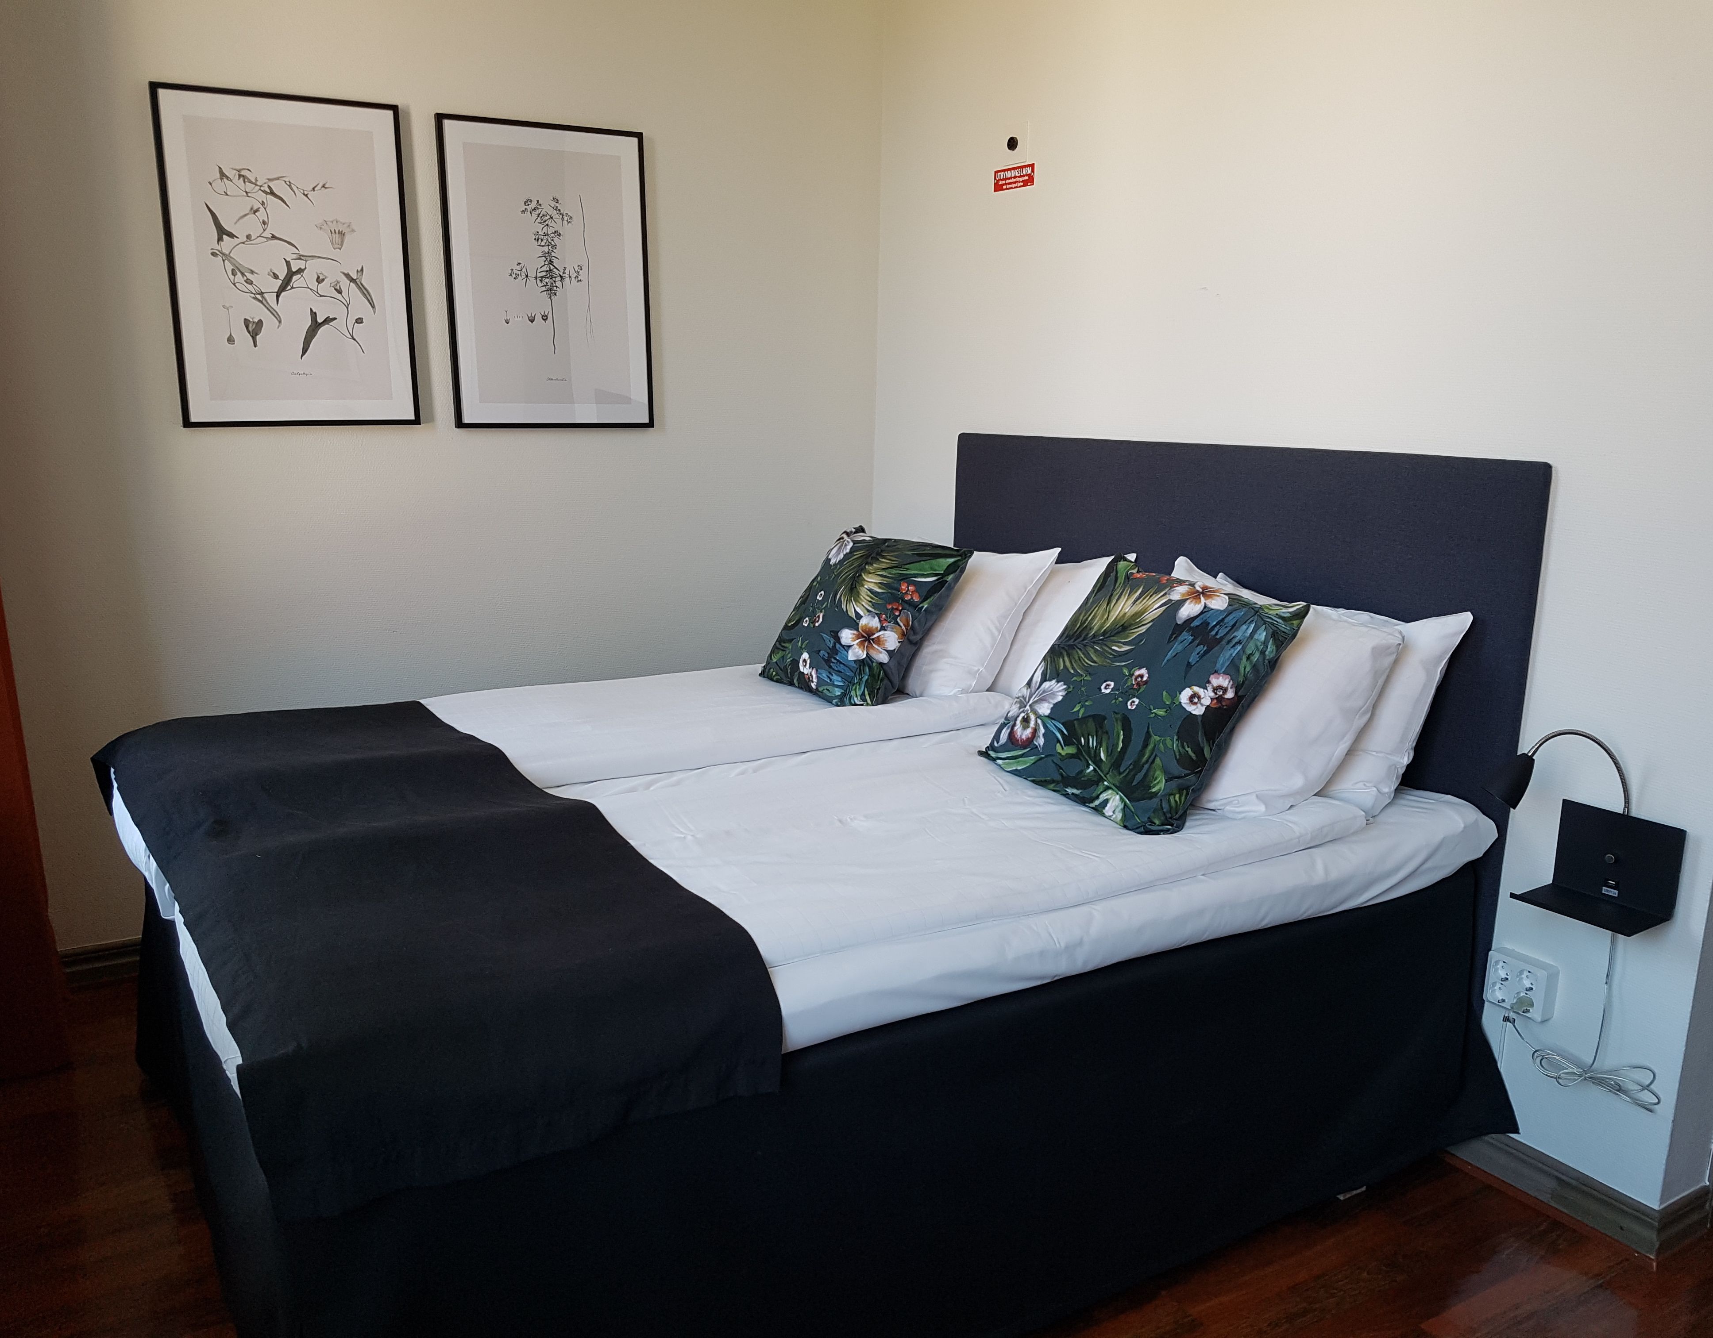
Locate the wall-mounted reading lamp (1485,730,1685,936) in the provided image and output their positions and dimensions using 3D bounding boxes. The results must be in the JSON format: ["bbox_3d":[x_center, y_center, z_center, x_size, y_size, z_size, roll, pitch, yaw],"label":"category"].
[{"bbox_3d":[1.191,0.262,2.216,0.235,0.315,0.245,-8,15,-34],"label":"wall-mounted reading lamp"}]

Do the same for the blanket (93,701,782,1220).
[{"bbox_3d":[-0.819,0.358,2.263,0.680,0.275,1.620,-8,15,-34],"label":"blanket"}]

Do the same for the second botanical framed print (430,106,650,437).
[{"bbox_3d":[-0.762,-0.969,3.335,0.515,0.715,0.025,-7,14,-30],"label":"second botanical framed print"}]

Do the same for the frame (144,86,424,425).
[{"bbox_3d":[-1.276,-0.915,3.038,0.515,0.715,0.025,-7,14,-30],"label":"frame"}]

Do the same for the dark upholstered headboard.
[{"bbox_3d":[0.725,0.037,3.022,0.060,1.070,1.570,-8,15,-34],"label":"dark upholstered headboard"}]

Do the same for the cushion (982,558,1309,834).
[{"bbox_3d":[0.547,0.030,2.547,0.140,0.480,0.480,41,-11,-35],"label":"cushion"}]

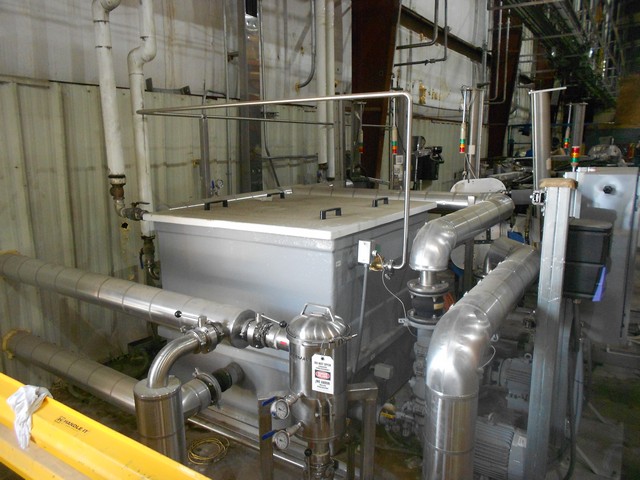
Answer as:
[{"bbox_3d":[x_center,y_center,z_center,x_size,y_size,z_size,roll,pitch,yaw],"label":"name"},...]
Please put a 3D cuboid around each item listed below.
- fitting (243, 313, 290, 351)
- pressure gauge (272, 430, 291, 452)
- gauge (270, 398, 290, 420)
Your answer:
[{"bbox_3d":[-0.209,0.372,1.954,0.225,0.140,0.112,6,12,32],"label":"fitting"},{"bbox_3d":[-0.131,0.680,1.630,0.040,0.066,0.066,-18,-3,39],"label":"pressure gauge"},{"bbox_3d":[-0.132,0.570,1.610,0.040,0.066,0.066,-18,-3,39],"label":"gauge"}]

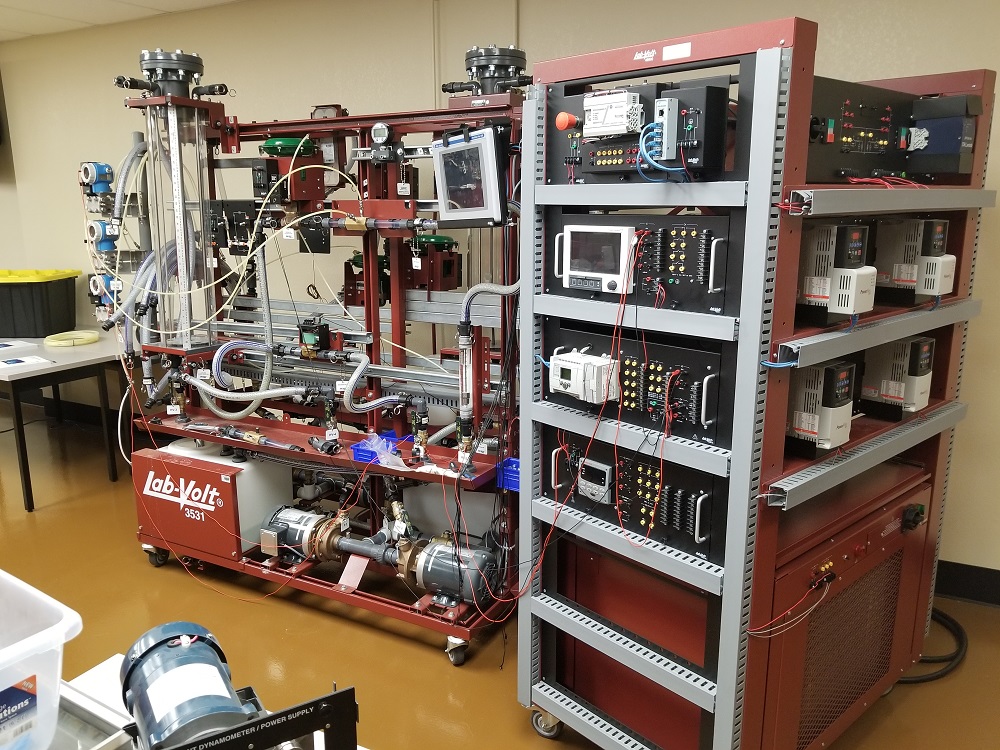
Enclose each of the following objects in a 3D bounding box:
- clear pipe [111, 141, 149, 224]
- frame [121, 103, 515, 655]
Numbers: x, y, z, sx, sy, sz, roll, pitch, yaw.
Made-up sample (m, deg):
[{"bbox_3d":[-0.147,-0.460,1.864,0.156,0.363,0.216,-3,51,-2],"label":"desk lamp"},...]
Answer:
[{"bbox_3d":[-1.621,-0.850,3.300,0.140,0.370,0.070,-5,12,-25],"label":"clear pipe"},{"bbox_3d":[-0.660,-0.161,3.115,1.720,1.890,0.800,6,12,27],"label":"frame"}]

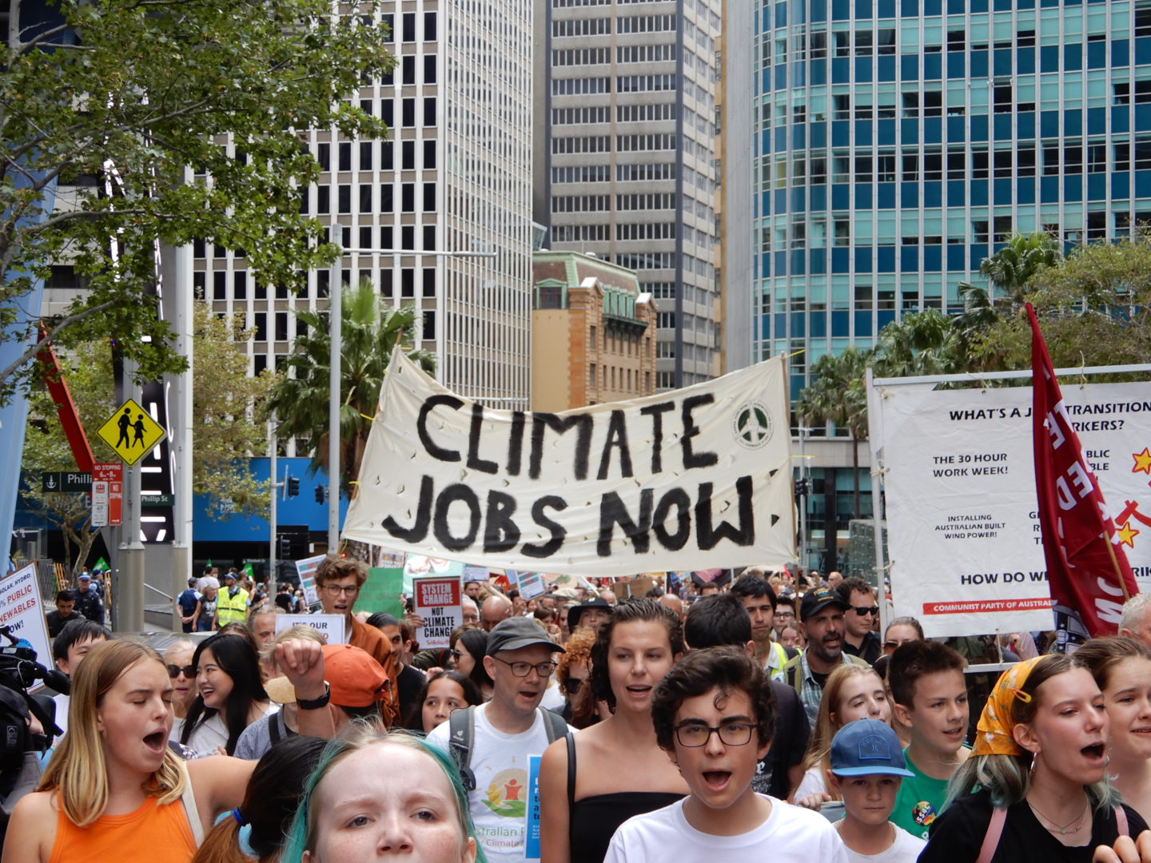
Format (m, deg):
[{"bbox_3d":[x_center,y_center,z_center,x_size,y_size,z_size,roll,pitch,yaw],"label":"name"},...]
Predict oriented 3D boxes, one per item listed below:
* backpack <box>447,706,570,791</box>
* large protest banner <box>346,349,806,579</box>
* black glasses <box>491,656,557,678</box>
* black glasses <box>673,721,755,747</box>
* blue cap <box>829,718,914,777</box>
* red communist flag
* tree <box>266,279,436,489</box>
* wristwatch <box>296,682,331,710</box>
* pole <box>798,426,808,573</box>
[{"bbox_3d":[-0.175,0.940,5.720,0.320,0.460,0.330,0,-1,2],"label":"backpack"},{"bbox_3d":[-0.031,0.168,11.500,2.410,1.200,0.200,0,-1,6],"label":"large protest banner"},{"bbox_3d":[-0.137,0.607,5.620,0.137,0.045,0.142,2,7,-28],"label":"black glasses"},{"bbox_3d":[0.233,0.508,3.620,0.139,0.043,0.140,-3,-7,5],"label":"black glasses"},{"bbox_3d":[0.634,0.680,4.640,0.170,0.125,0.260,-1,6,-6],"label":"blue cap"},{"bbox_3d":[2.027,0.197,8.850,0.370,1.460,0.250,-12,0,6],"label":"red communist flag"},{"bbox_3d":[-6.540,0.564,63.000,4.900,10.000,4.900,0,-1,0],"label":"tree"},{"bbox_3d":[-0.484,0.488,4.000,0.060,0.040,0.057,16,28,41],"label":"wristwatch"},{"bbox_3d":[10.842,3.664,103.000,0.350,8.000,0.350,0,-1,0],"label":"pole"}]

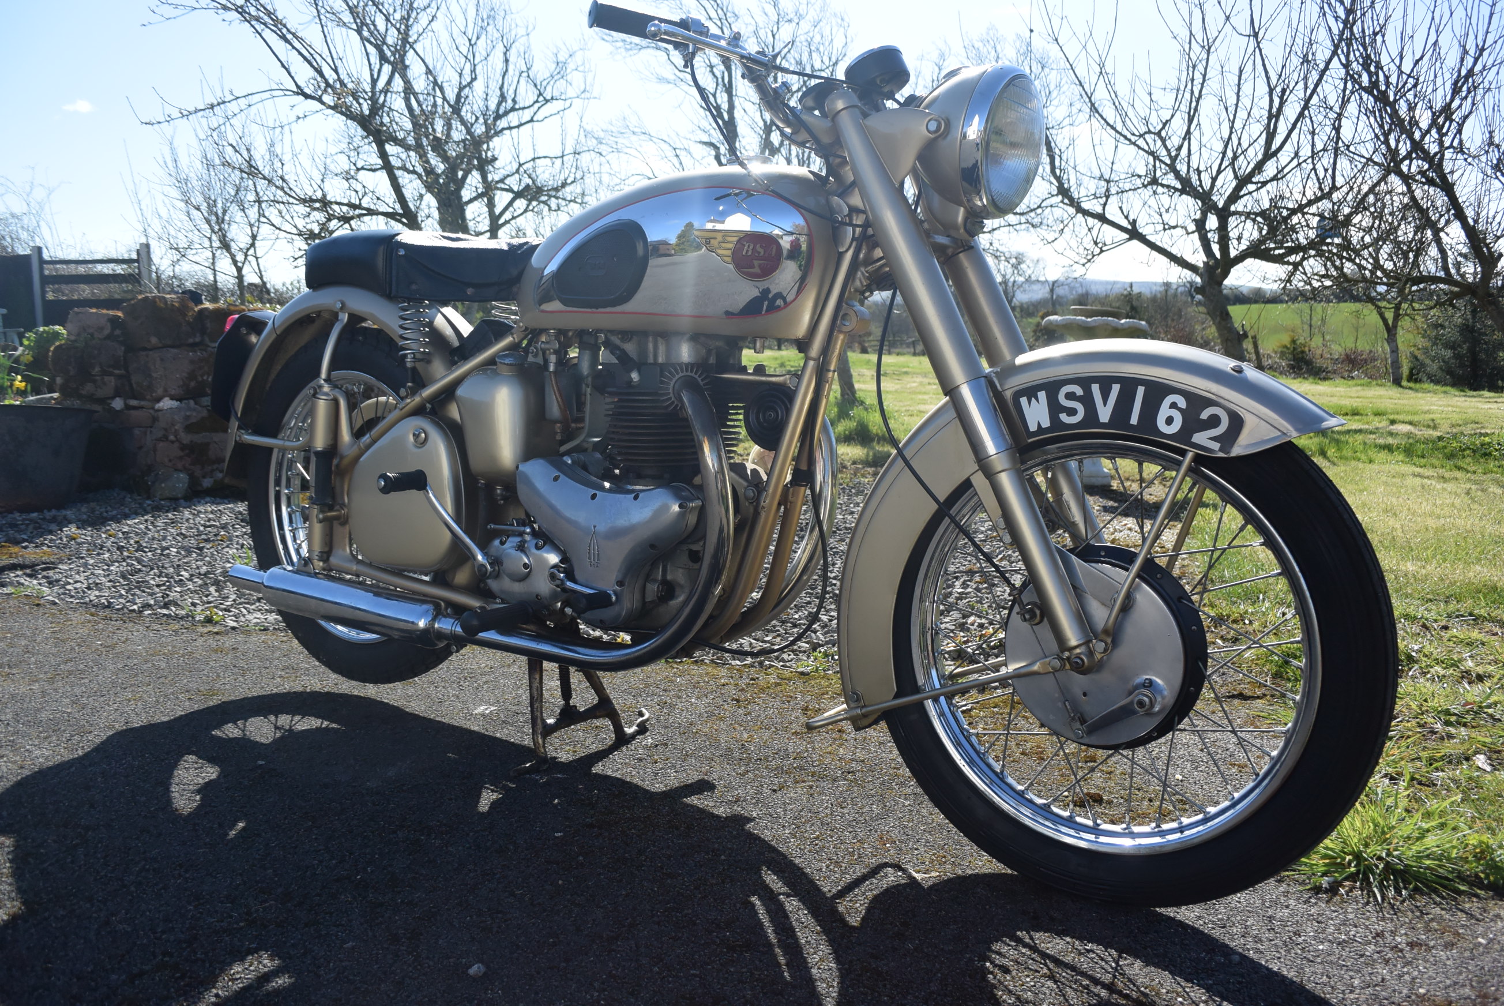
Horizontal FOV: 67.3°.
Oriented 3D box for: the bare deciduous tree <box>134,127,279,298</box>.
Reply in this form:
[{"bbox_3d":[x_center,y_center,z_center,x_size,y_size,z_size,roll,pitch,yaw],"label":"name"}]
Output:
[{"bbox_3d":[-9.711,-4.610,20.000,2.581,4.162,2.581,-1,7,-26],"label":"bare deciduous tree"}]

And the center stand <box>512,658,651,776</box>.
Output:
[{"bbox_3d":[-0.283,0.302,1.907,0.150,0.234,0.290,6,8,32],"label":"center stand"}]

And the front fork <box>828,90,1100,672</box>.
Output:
[{"bbox_3d":[0.294,-0.167,1.481,0.115,0.805,0.250,-27,-12,33],"label":"front fork"}]

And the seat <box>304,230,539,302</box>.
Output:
[{"bbox_3d":[-0.557,-0.413,1.997,0.555,0.137,0.256,6,8,32],"label":"seat"}]

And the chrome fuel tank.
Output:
[{"bbox_3d":[-0.102,-0.376,1.708,0.595,0.250,0.300,6,8,32],"label":"chrome fuel tank"}]

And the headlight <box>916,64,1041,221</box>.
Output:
[{"bbox_3d":[0.282,-0.463,1.456,0.165,0.197,0.196,6,8,34],"label":"headlight"}]

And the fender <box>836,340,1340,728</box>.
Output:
[{"bbox_3d":[0.393,0.070,1.431,0.615,0.542,0.140,6,8,34],"label":"fender"}]

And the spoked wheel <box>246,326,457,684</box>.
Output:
[{"bbox_3d":[-0.733,0.010,2.151,0.672,0.672,0.094,6,8,32],"label":"spoked wheel"}]

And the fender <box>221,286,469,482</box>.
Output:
[{"bbox_3d":[-0.735,-0.186,2.133,0.780,0.433,0.146,6,8,32],"label":"fender"}]

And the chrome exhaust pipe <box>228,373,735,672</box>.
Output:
[{"bbox_3d":[-0.494,0.005,1.820,1.095,0.452,0.135,6,8,32],"label":"chrome exhaust pipe"}]

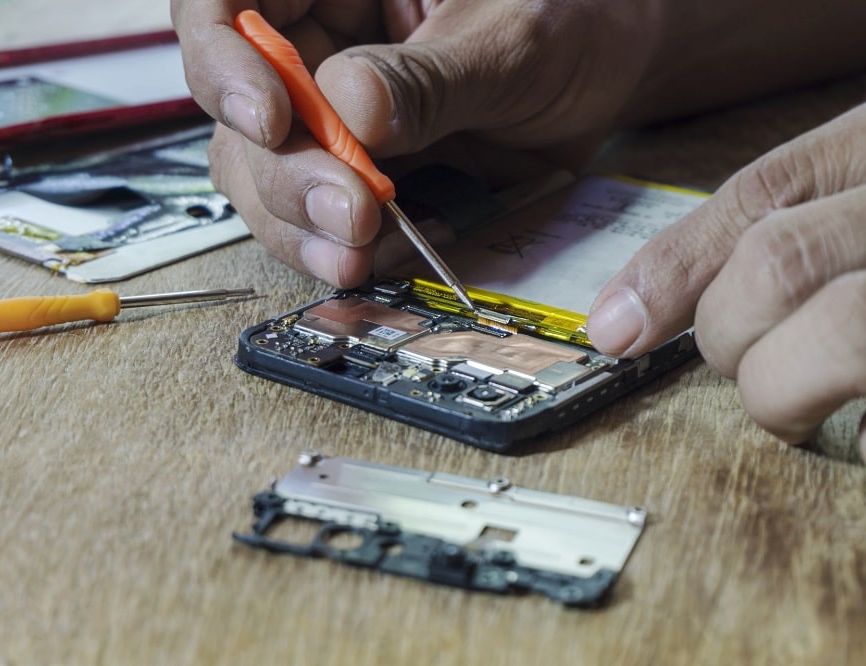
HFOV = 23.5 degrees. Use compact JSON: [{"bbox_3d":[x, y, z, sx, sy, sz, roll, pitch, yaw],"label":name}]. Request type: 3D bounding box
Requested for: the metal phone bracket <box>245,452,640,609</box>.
[{"bbox_3d":[0.002,0.034,0.372,0.067,0.005,0.036,9,24,19],"label":"metal phone bracket"}]

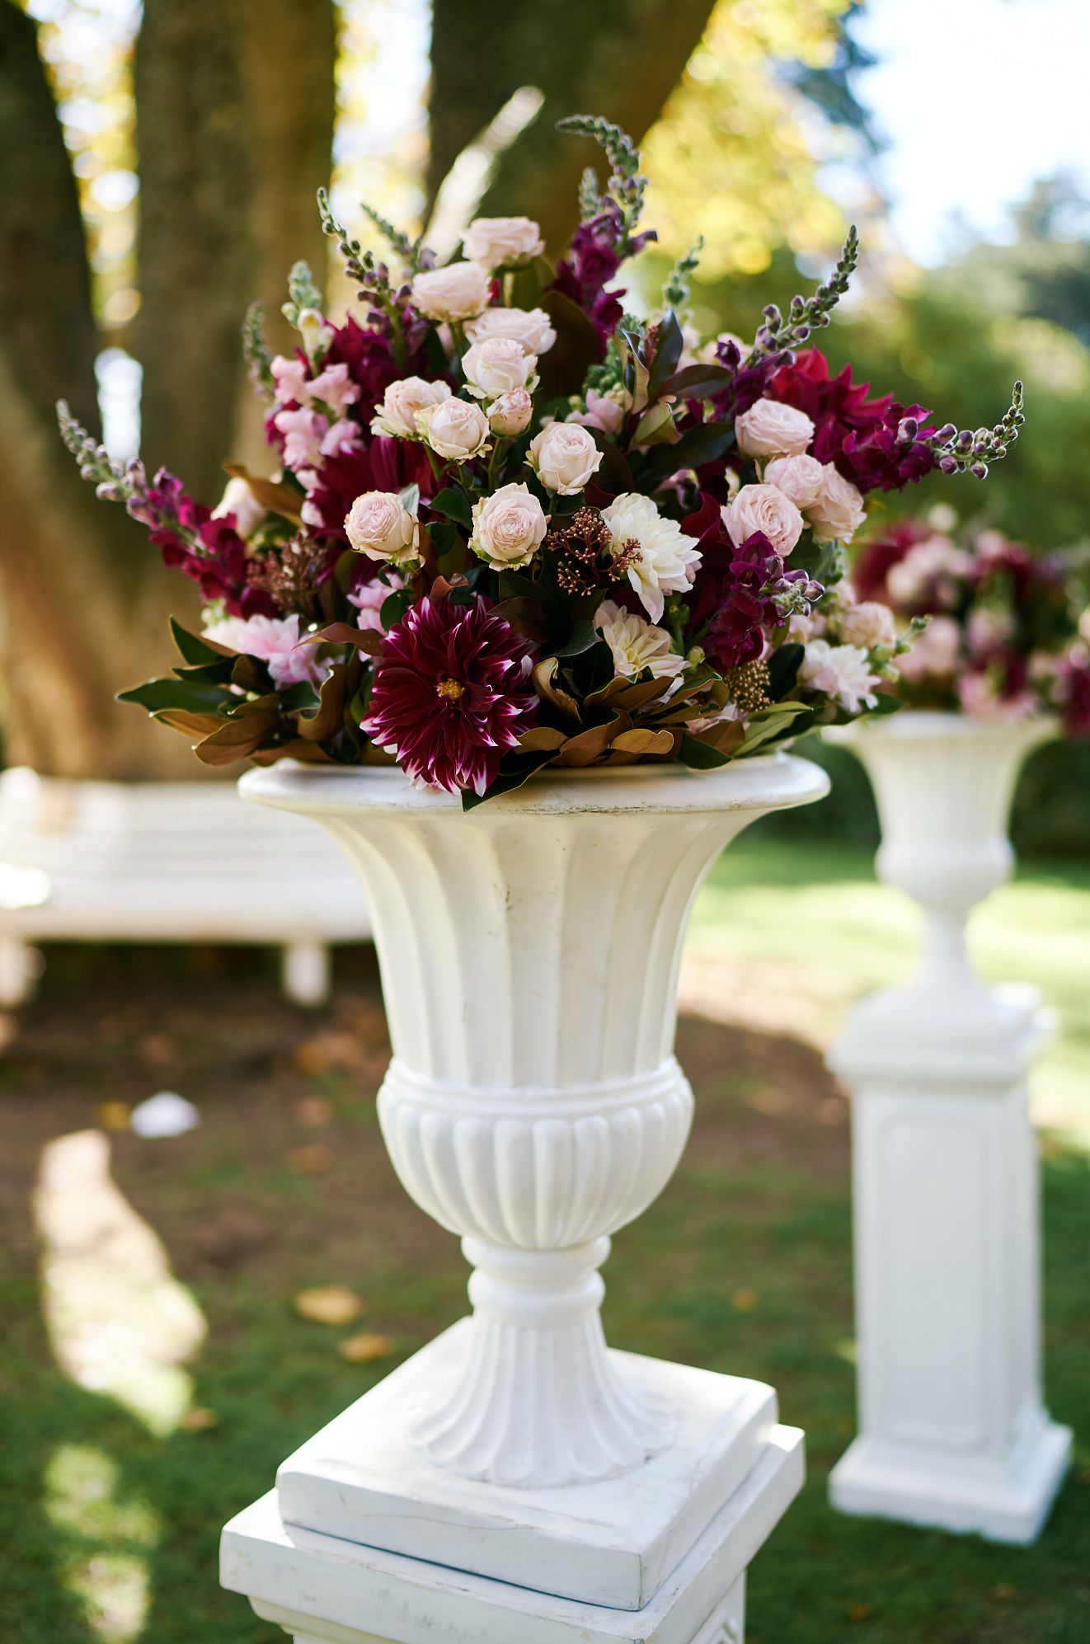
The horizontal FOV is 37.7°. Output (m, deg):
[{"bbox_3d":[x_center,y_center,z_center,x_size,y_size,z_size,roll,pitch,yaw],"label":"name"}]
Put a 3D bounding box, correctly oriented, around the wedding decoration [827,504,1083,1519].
[{"bbox_3d":[0.741,0.325,2.958,0.570,1.850,0.550,0,4,28],"label":"wedding decoration"}]

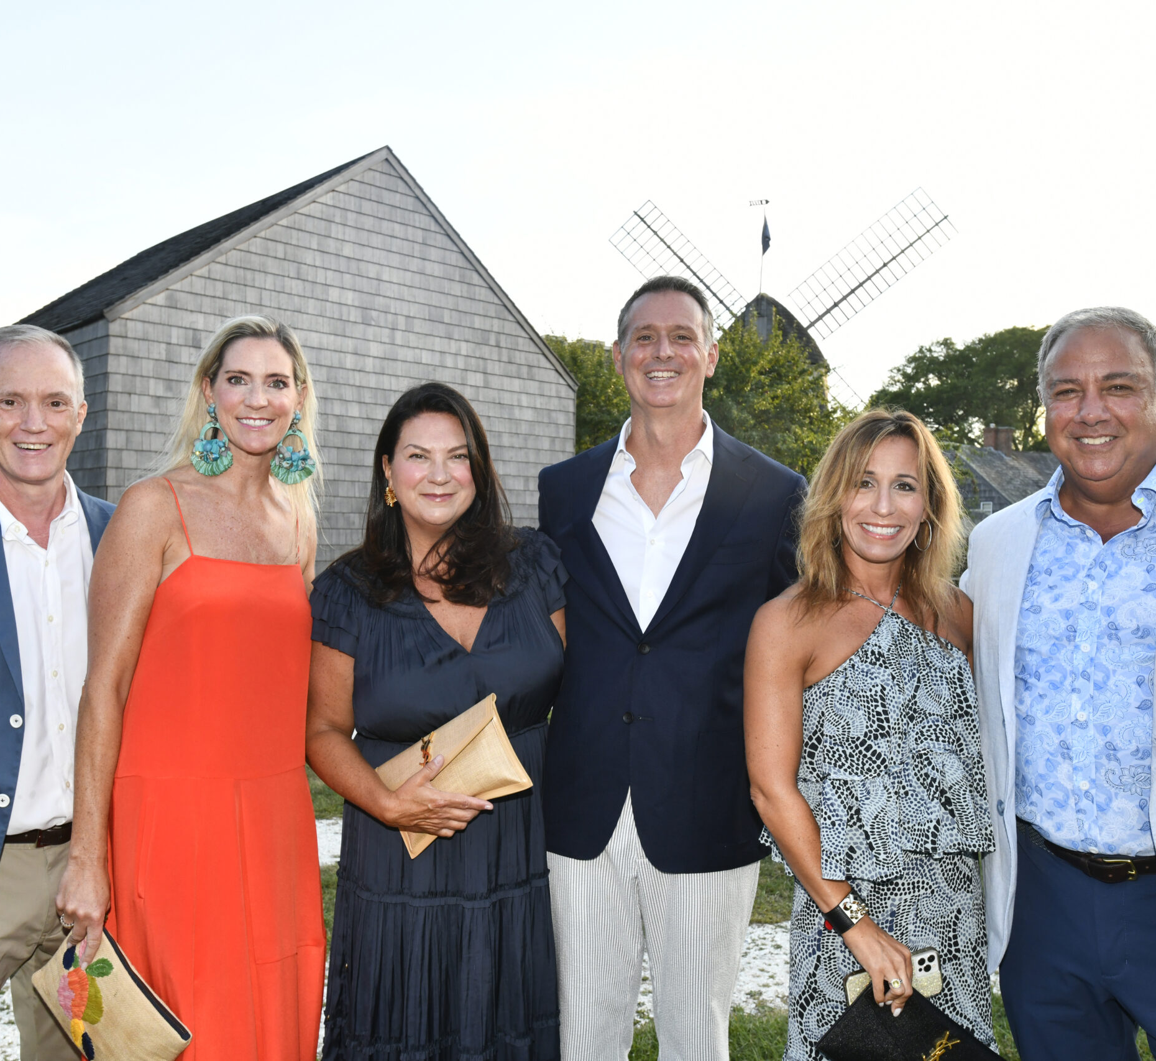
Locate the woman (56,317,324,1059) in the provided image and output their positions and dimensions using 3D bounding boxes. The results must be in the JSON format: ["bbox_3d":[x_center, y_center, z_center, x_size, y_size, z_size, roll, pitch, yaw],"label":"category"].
[{"bbox_3d":[-0.655,0.520,1.900,0.490,1.770,0.340,1,-1,-27],"label":"woman"}]

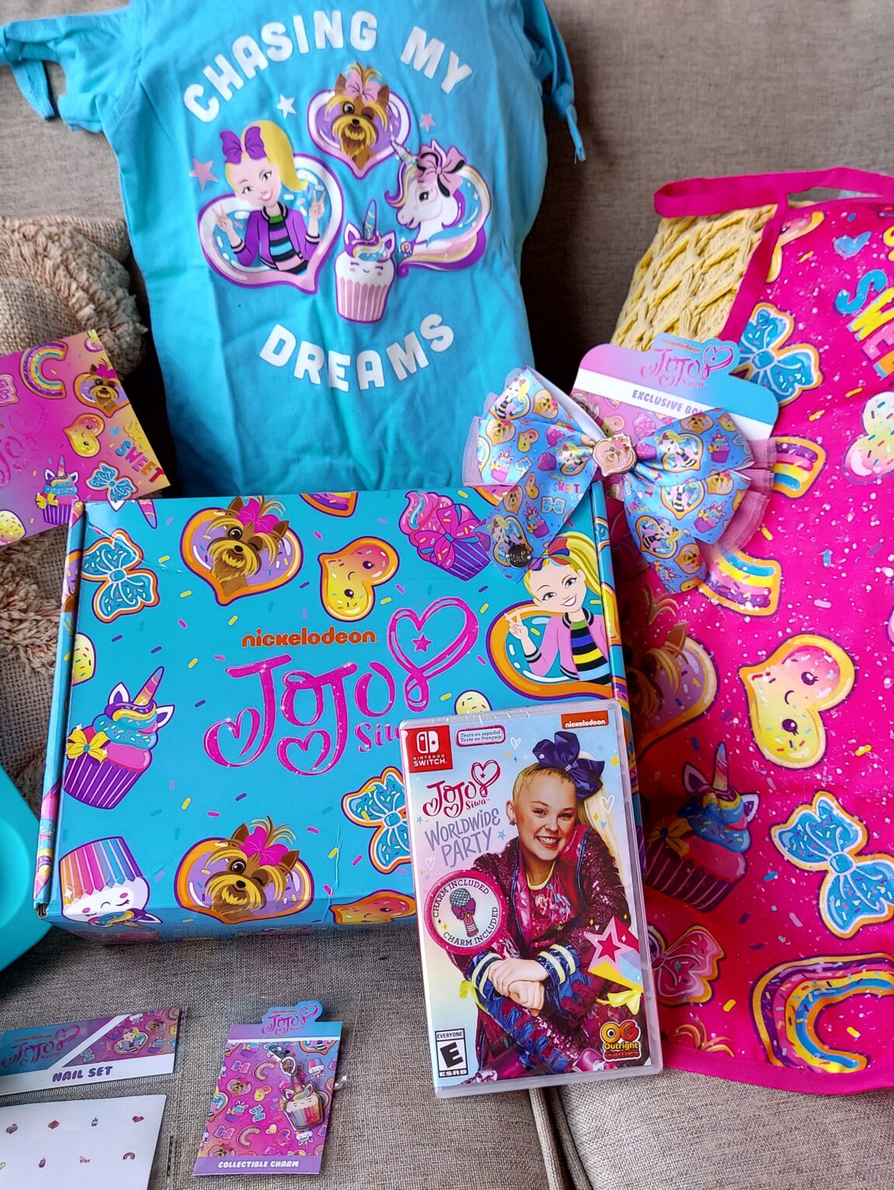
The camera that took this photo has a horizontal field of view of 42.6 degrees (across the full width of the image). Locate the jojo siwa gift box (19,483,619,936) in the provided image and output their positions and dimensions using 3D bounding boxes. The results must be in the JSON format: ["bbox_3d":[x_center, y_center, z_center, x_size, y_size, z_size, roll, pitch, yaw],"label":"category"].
[{"bbox_3d":[-0.054,0.063,0.628,0.293,0.094,0.220,-2,65,-3],"label":"jojo siwa gift box"}]

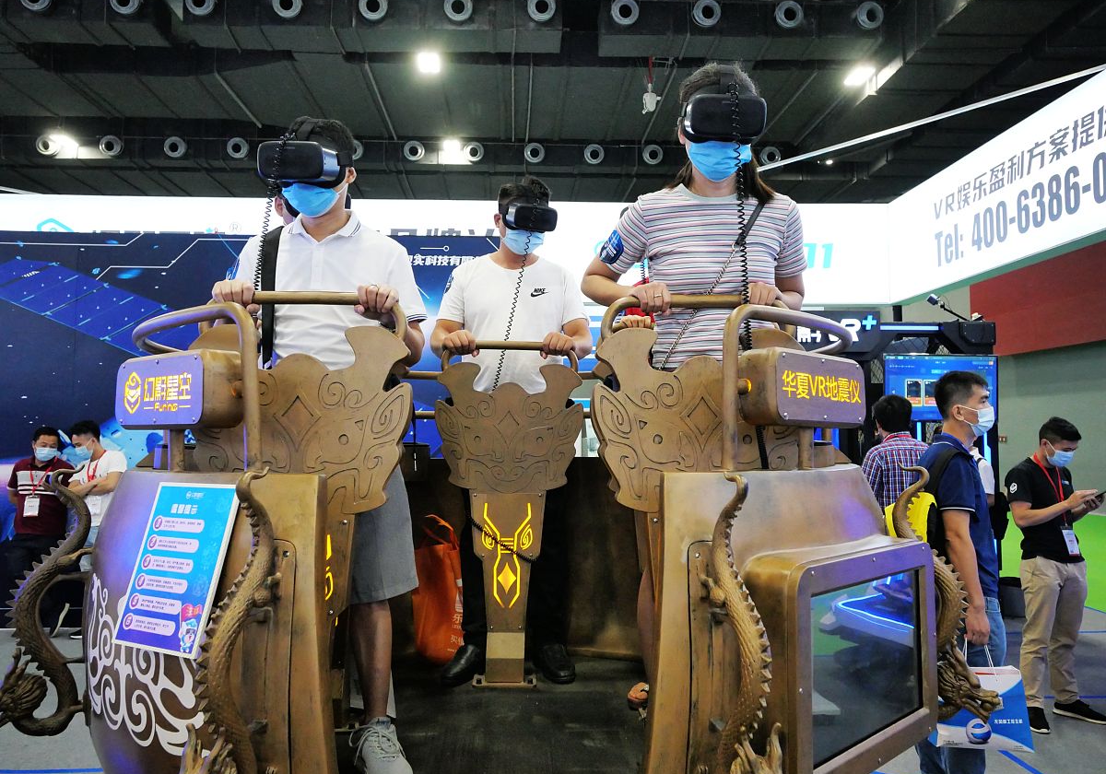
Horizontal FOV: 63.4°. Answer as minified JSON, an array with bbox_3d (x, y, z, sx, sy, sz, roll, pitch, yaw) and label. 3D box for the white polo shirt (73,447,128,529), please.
[{"bbox_3d":[-3.552,0.790,7.000,0.460,0.620,0.270,-1,-3,24],"label":"white polo shirt"}]

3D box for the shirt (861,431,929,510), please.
[{"bbox_3d":[1.750,0.563,4.500,0.460,0.700,0.280,0,-3,-9],"label":"shirt"}]

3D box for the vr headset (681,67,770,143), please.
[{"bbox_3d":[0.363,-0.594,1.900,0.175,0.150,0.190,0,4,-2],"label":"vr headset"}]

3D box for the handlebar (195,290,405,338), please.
[{"bbox_3d":[-0.512,-0.146,1.830,0.430,0.095,0.070,0,-3,-3],"label":"handlebar"}]

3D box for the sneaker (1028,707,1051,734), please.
[{"bbox_3d":[2.513,1.730,4.720,0.105,0.105,0.285,0,-3,5],"label":"sneaker"}]

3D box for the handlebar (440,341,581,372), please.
[{"bbox_3d":[-0.134,-0.092,2.740,0.430,0.095,0.070,0,-3,-3],"label":"handlebar"}]

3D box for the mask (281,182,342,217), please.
[{"bbox_3d":[-0.595,-0.461,2.200,0.142,0.100,0.100,0,-3,7],"label":"mask"}]

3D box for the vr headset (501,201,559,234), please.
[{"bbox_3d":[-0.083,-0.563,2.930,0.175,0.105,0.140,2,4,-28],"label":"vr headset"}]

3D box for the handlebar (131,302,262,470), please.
[{"bbox_3d":[-0.770,0.014,1.859,0.210,0.280,0.960,2,-3,-25],"label":"handlebar"}]

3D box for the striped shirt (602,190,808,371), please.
[{"bbox_3d":[0.329,-0.236,2.000,0.450,0.430,0.260,0,-3,2],"label":"striped shirt"}]

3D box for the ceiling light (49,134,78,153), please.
[{"bbox_3d":[-12.047,-5.995,22.000,0.480,0.330,0.480,0,-3,-3],"label":"ceiling light"}]

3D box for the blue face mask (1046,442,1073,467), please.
[{"bbox_3d":[2.675,0.367,4.720,0.140,0.110,0.095,1,17,-28],"label":"blue face mask"}]

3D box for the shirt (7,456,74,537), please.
[{"bbox_3d":[-3.863,0.824,6.750,0.440,0.610,0.250,0,-3,-6],"label":"shirt"}]

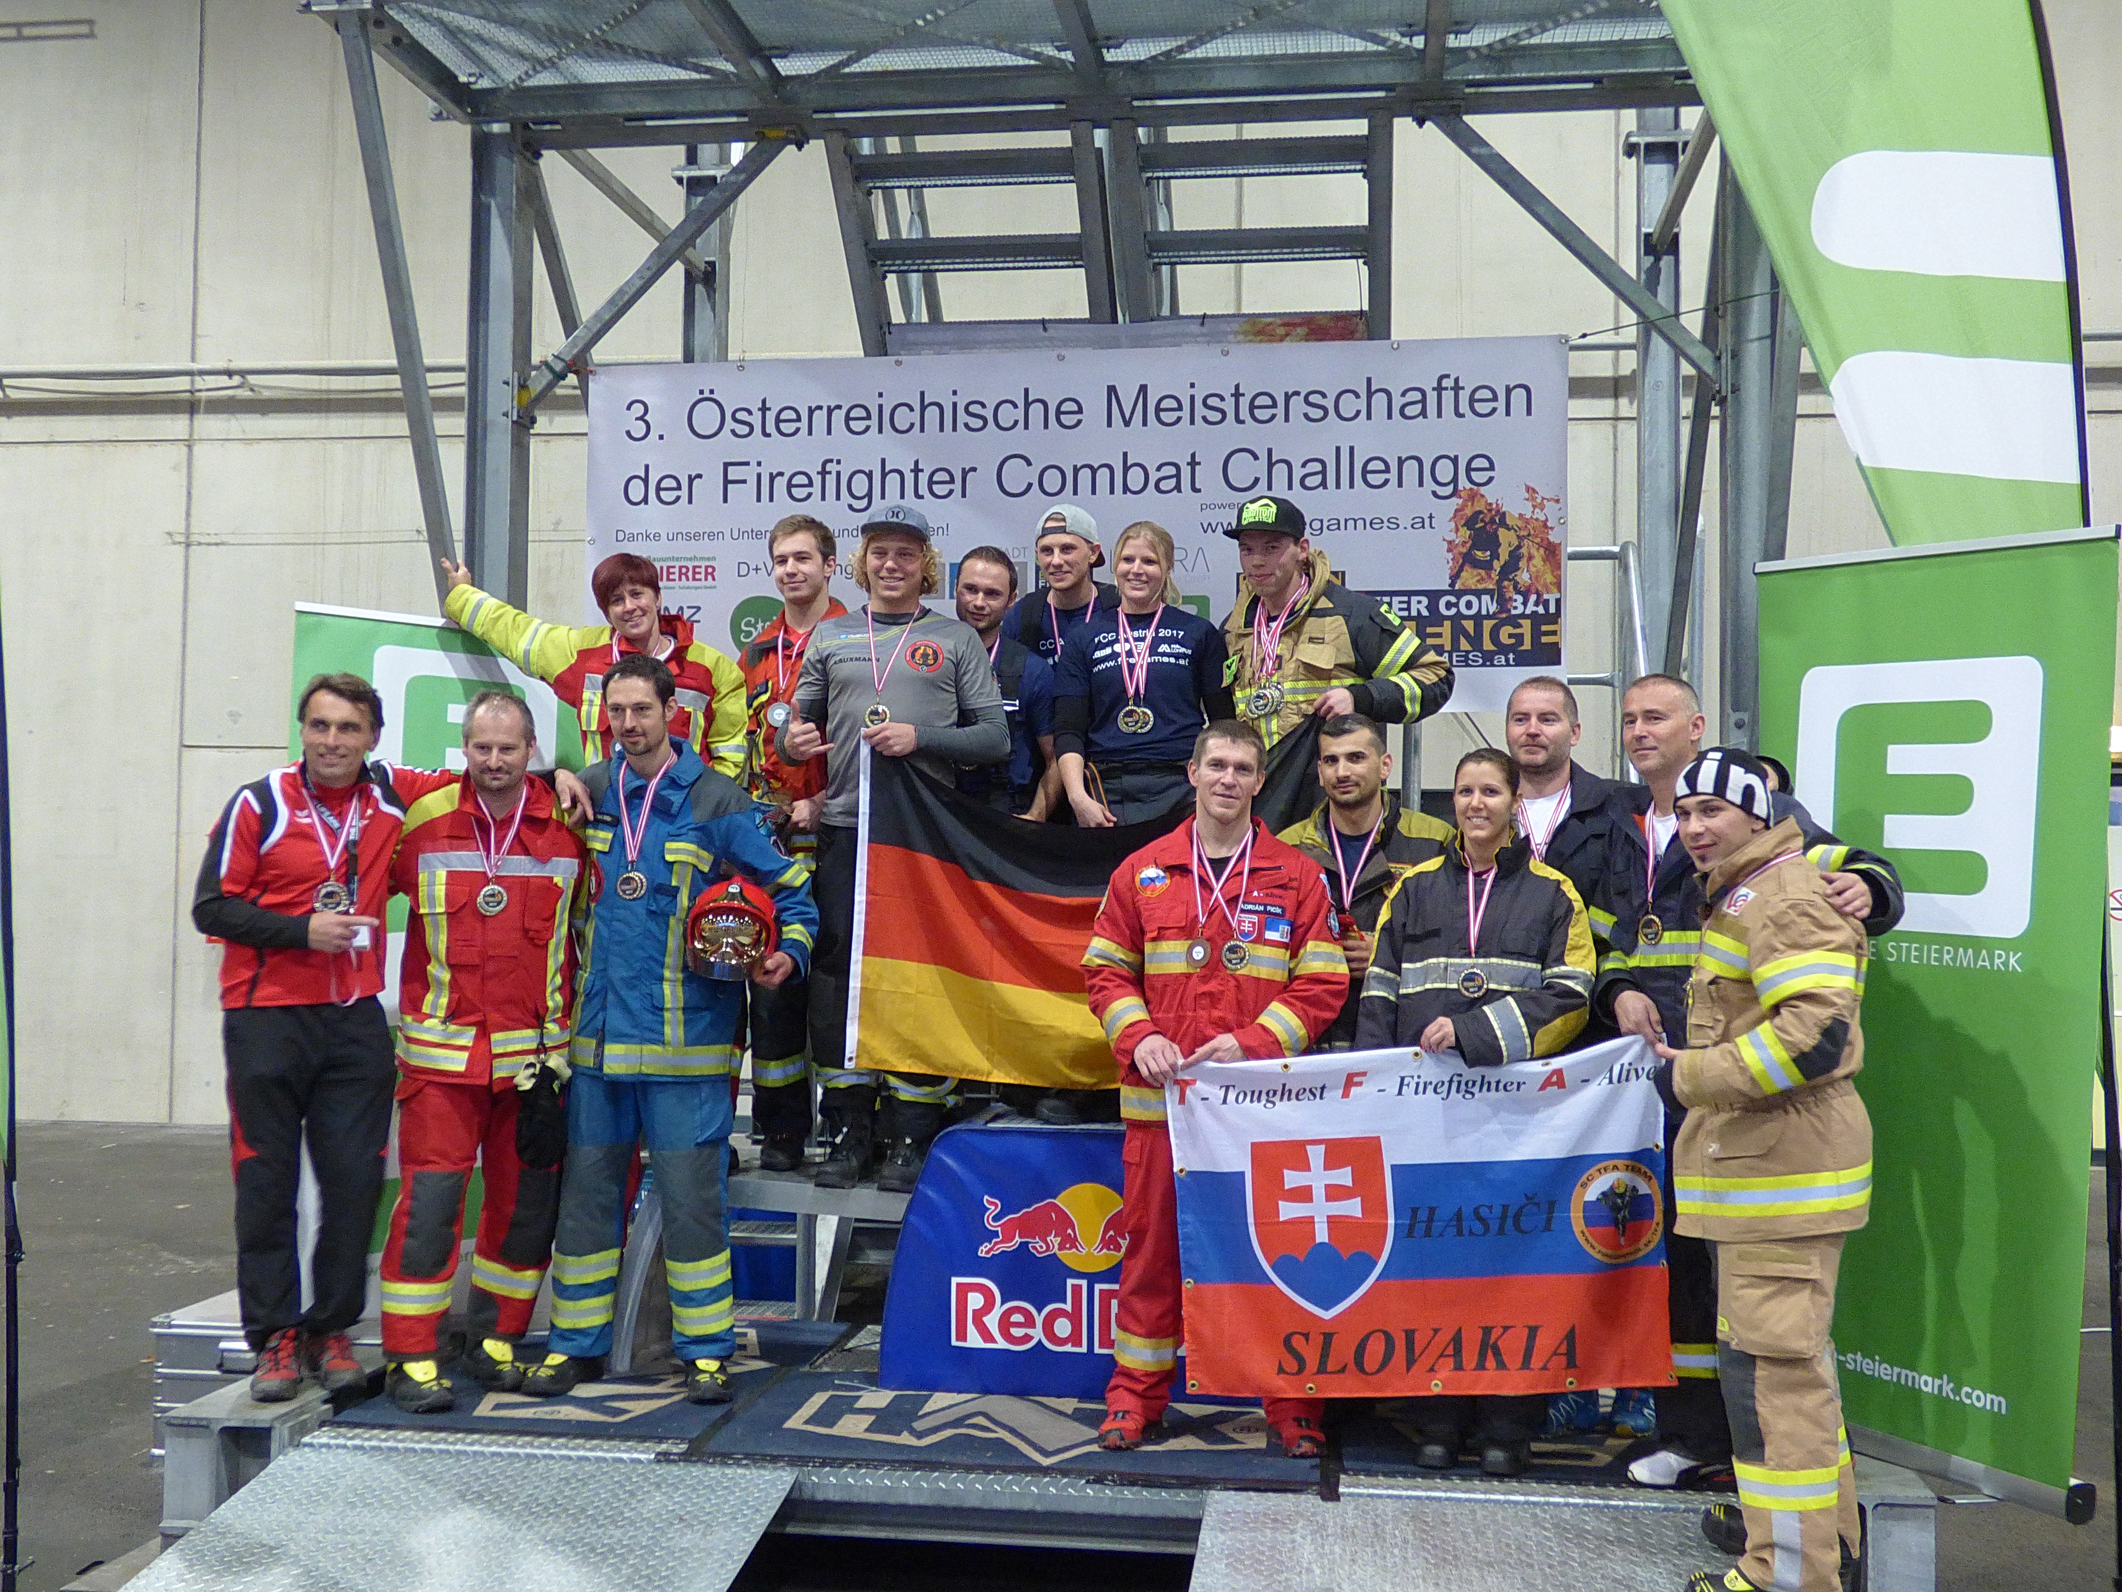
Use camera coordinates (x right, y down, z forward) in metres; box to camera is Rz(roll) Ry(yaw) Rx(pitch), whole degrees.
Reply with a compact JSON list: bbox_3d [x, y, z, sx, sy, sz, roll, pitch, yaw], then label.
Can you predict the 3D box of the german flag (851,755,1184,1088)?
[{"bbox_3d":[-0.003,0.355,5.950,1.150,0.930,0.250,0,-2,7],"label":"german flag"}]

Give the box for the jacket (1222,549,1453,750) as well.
[{"bbox_3d":[0.765,-0.312,6.134,0.640,0.740,0.420,0,-3,18],"label":"jacket"}]

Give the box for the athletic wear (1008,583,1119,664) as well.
[{"bbox_3d":[0.049,-0.314,6.606,0.500,0.640,0.300,1,-2,2],"label":"athletic wear"}]

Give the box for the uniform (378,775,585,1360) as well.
[{"bbox_3d":[-1.491,0.702,5.680,0.530,1.480,0.380,1,-2,-6],"label":"uniform"}]

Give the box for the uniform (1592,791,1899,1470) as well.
[{"bbox_3d":[1.540,0.737,4.988,0.680,1.480,0.430,0,-3,19],"label":"uniform"}]

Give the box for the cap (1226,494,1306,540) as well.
[{"bbox_3d":[0.575,-0.782,6.200,0.190,0.135,0.260,-1,-2,30],"label":"cap"}]

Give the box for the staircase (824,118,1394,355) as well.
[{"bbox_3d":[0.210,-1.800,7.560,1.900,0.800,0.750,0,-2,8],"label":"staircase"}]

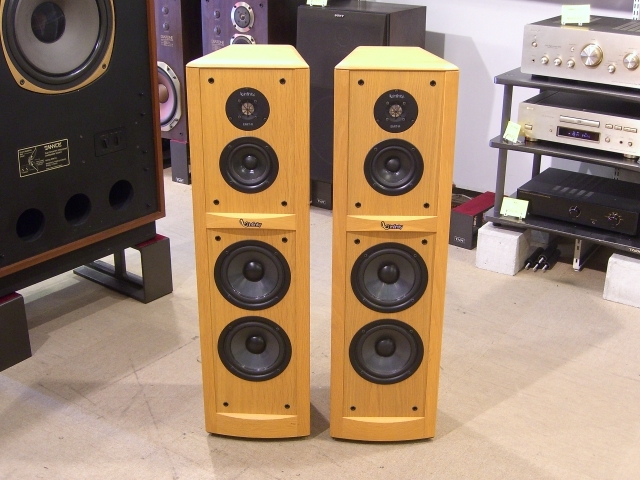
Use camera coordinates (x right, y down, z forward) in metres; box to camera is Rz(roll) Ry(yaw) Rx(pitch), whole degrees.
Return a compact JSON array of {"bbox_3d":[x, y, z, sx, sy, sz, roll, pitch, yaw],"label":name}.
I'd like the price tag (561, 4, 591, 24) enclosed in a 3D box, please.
[{"bbox_3d":[0.883,-0.776,2.935,0.101,0.064,0.012,-4,10,-11],"label":"price tag"}]

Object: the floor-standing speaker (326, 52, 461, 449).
[{"bbox_3d":[0.167,0.026,2.147,0.272,0.974,0.285,1,23,1],"label":"floor-standing speaker"}]

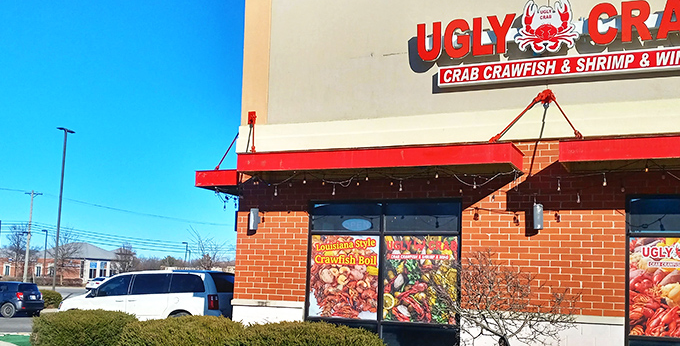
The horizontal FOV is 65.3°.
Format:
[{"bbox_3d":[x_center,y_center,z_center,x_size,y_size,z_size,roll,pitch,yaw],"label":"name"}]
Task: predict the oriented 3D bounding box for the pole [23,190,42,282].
[{"bbox_3d":[-38.637,8.275,66.000,2.200,12.200,0.350,3,-10,-6],"label":"pole"}]

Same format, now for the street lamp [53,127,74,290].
[{"bbox_3d":[-16.347,2.601,31.000,1.400,10.300,0.400,10,-14,-41],"label":"street lamp"}]

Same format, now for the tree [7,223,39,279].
[{"bbox_3d":[-41.836,11.020,70.000,4.500,8.200,4.300,1,-10,0],"label":"tree"}]

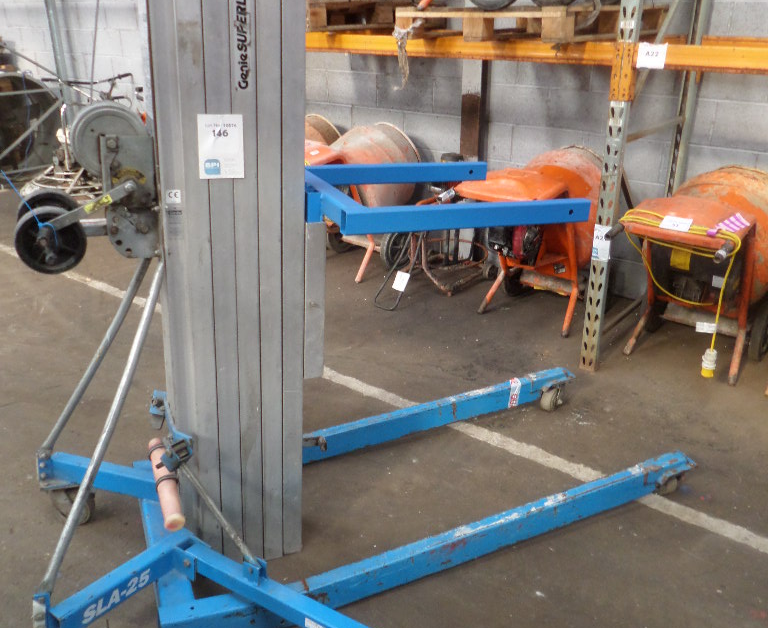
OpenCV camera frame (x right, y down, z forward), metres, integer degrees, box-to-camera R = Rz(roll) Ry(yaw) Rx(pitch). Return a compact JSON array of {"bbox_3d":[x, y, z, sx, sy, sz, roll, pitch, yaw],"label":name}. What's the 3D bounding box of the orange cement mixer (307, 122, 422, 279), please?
[{"bbox_3d":[-0.190,-0.712,4.468,0.950,0.870,0.620,-21,31,-39],"label":"orange cement mixer"}]

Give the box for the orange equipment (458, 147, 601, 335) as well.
[{"bbox_3d":[0.853,-0.407,3.750,0.620,0.870,0.950,17,29,35],"label":"orange equipment"}]

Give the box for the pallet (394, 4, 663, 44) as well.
[{"bbox_3d":[0.727,-1.427,3.439,0.820,0.140,1.130,17,29,34],"label":"pallet"}]

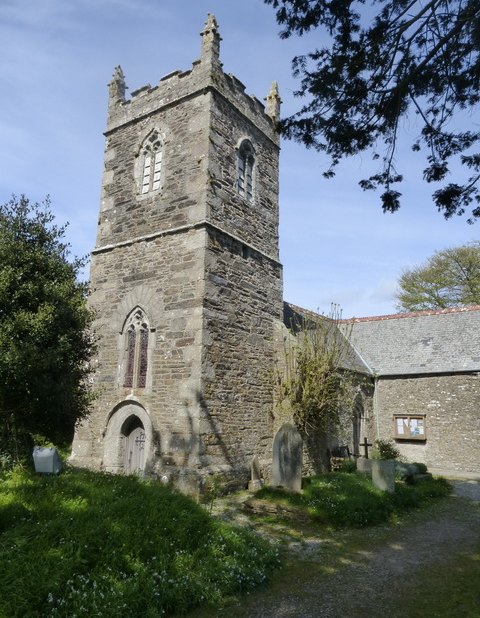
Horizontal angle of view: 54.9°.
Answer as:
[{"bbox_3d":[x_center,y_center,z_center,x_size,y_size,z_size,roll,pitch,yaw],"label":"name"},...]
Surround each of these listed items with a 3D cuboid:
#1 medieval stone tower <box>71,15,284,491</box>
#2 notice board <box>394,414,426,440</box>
[{"bbox_3d":[-1.859,-1.823,16.701,5.247,15.098,4.851,-8,-15,33],"label":"medieval stone tower"},{"bbox_3d":[6.898,4.773,18.653,1.251,0.986,0.130,-8,-15,33],"label":"notice board"}]

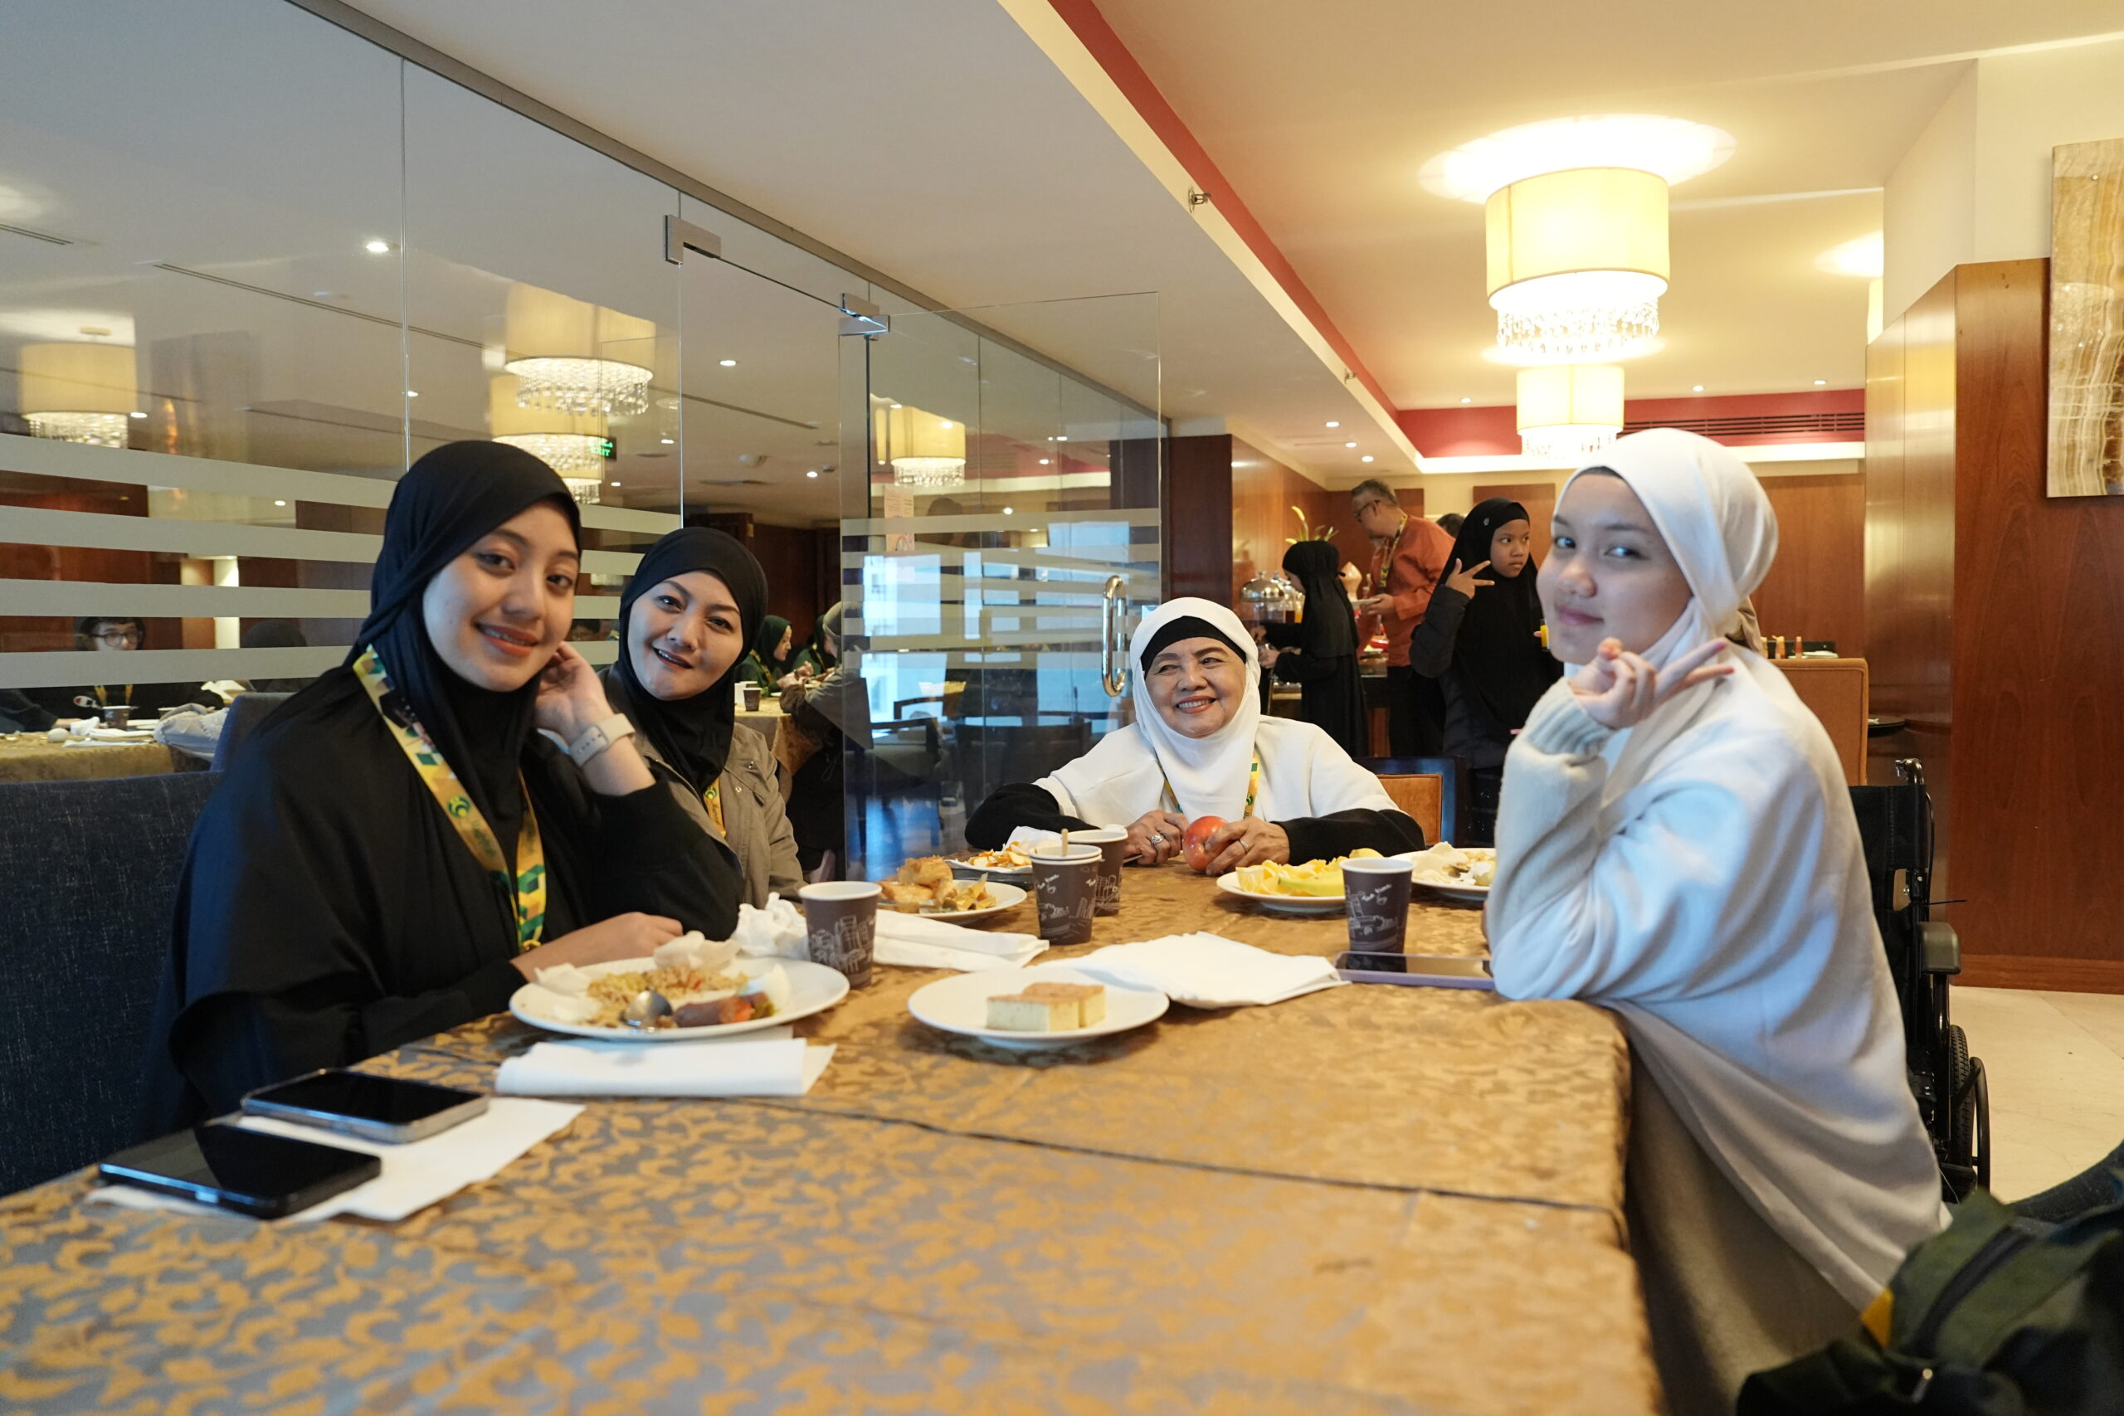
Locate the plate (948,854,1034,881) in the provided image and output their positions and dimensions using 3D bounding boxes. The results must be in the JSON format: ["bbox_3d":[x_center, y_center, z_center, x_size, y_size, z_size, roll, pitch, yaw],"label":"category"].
[{"bbox_3d":[-0.049,0.210,1.859,0.205,0.026,0.205,-1,3,0],"label":"plate"}]

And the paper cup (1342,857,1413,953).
[{"bbox_3d":[0.324,0.204,1.450,0.079,0.091,0.079,0,3,19],"label":"paper cup"}]

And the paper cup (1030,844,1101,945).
[{"bbox_3d":[0.005,0.204,1.520,0.079,0.093,0.079,-1,3,0],"label":"paper cup"}]

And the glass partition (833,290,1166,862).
[{"bbox_3d":[-0.192,-0.174,4.200,1.016,2.033,0.020,0,3,19],"label":"glass partition"}]

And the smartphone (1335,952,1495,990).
[{"bbox_3d":[0.340,0.251,1.334,0.160,0.009,0.077,0,3,18],"label":"smartphone"}]

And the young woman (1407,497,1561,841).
[{"bbox_3d":[1.307,0.076,4.400,0.480,1.450,0.360,-2,3,-12],"label":"young woman"}]

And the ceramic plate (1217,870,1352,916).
[{"bbox_3d":[0.297,0.223,1.719,0.220,0.025,0.220,-1,3,0],"label":"ceramic plate"}]

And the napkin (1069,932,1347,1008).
[{"bbox_3d":[0.137,0.244,1.363,0.210,0.025,0.220,-3,4,-37],"label":"napkin"}]

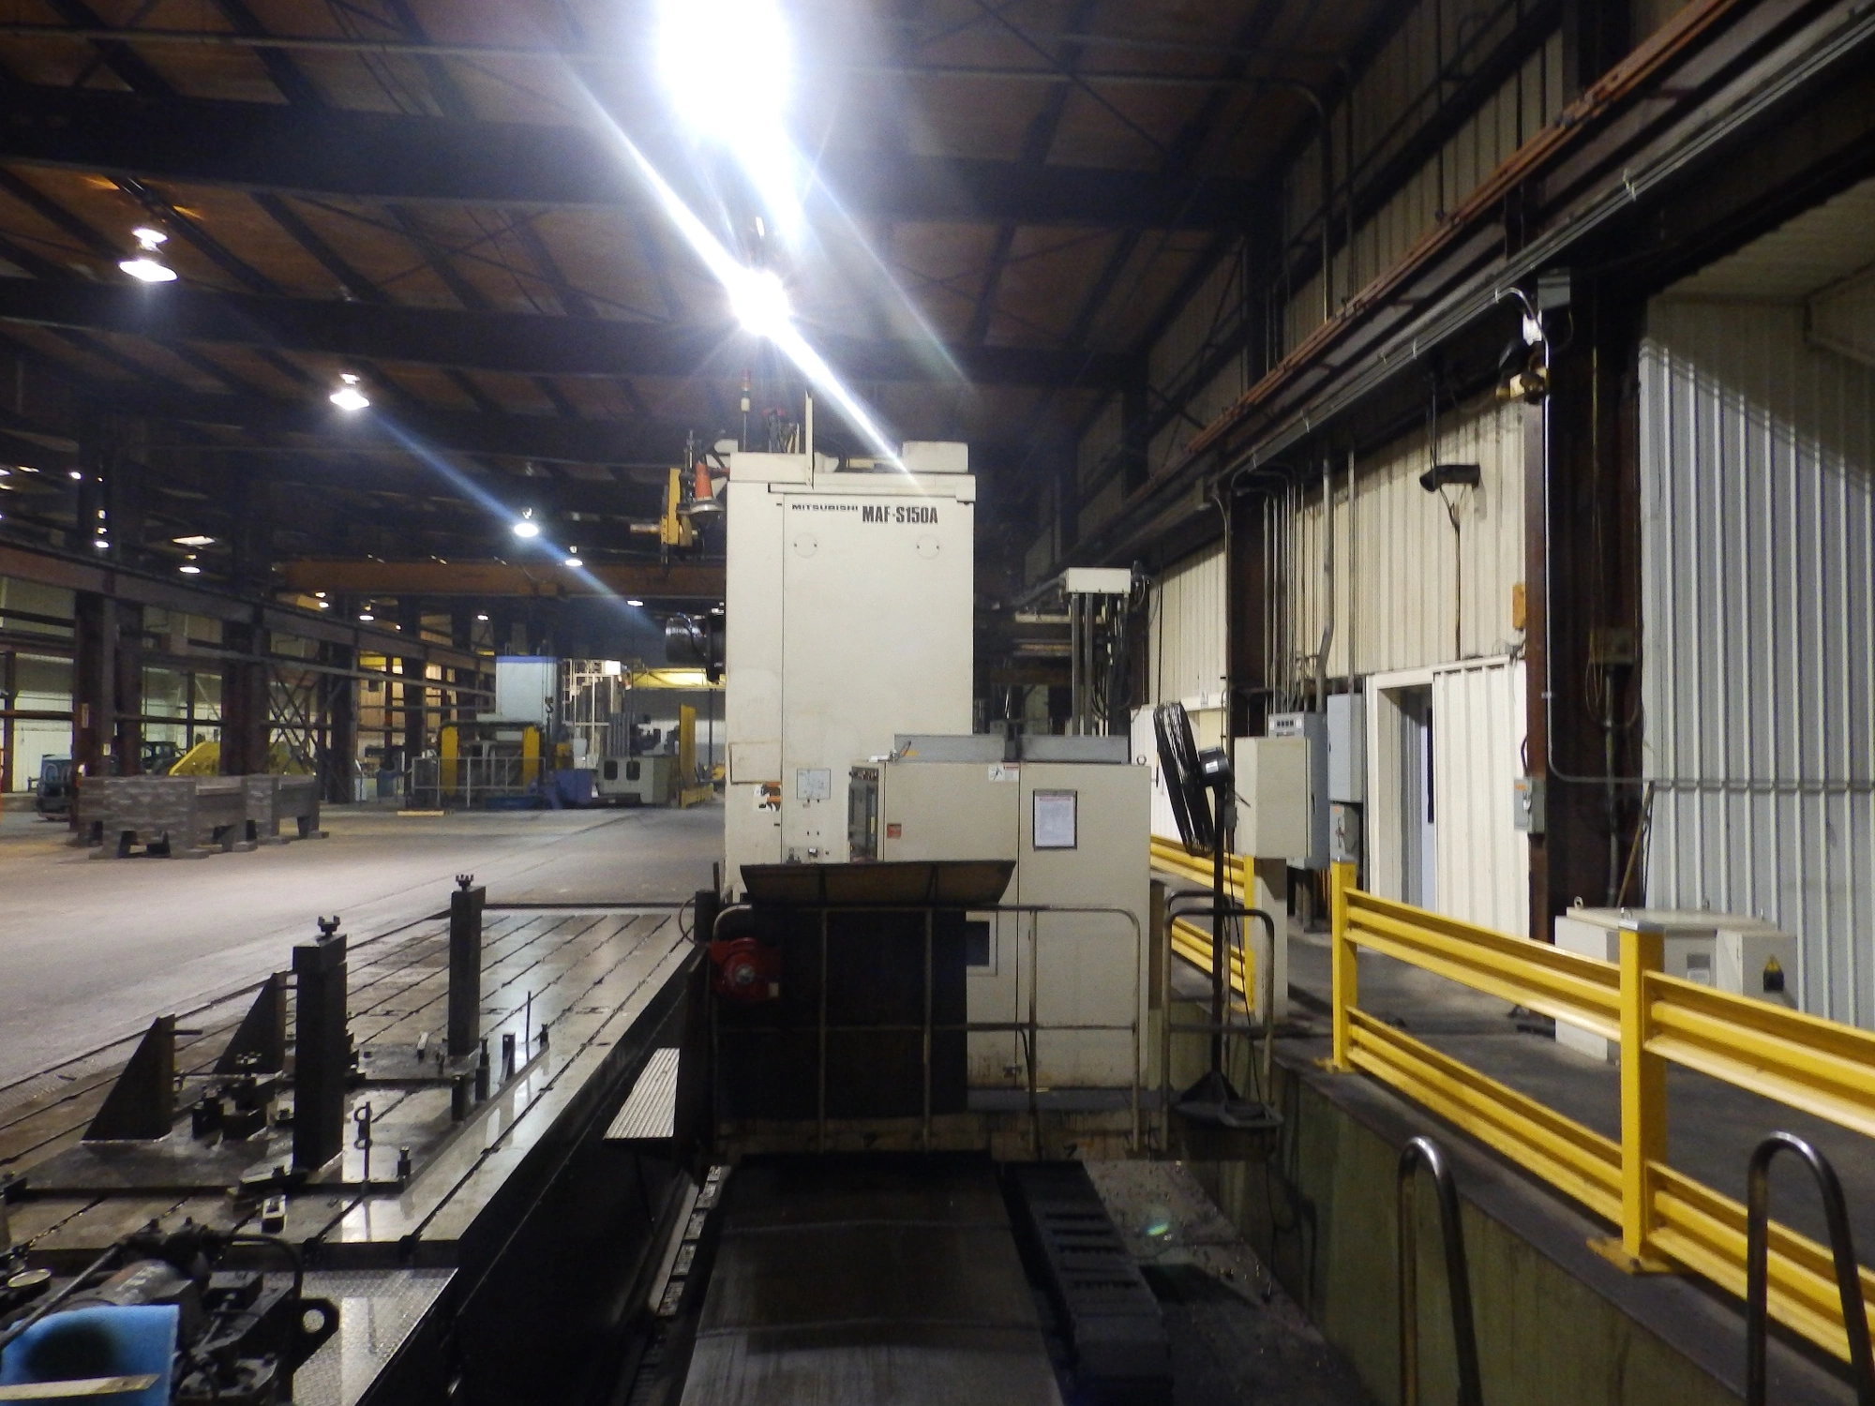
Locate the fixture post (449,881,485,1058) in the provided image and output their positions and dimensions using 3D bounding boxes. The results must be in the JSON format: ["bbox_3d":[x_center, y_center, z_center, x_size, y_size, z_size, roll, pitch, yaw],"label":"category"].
[{"bbox_3d":[-2.448,1.351,6.191,0.103,0.905,0.210,1,-2,-4],"label":"fixture post"}]

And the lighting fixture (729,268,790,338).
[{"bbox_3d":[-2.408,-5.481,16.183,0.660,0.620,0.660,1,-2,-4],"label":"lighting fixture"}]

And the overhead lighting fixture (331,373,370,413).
[{"bbox_3d":[-10.384,-5.451,21.065,0.660,0.560,0.660,1,-2,-4],"label":"overhead lighting fixture"}]

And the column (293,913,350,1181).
[{"bbox_3d":[-2.353,1.284,4.540,0.102,0.920,0.220,1,-2,-4],"label":"column"}]

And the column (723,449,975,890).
[{"bbox_3d":[-0.555,0.319,7.623,1.440,3.610,1.500,1,-2,-4],"label":"column"}]

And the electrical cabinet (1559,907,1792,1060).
[{"bbox_3d":[4.057,1.542,6.543,0.960,0.780,0.620,1,-2,-4],"label":"electrical cabinet"}]

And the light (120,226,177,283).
[{"bbox_3d":[-10.154,-5.746,15.325,0.660,0.560,0.660,1,-2,-4],"label":"light"}]

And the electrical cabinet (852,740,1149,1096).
[{"bbox_3d":[0.317,1.127,6.635,1.612,1.860,0.570,1,-2,-4],"label":"electrical cabinet"}]

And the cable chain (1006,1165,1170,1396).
[{"bbox_3d":[0.733,2.879,6.123,0.425,0.310,2.280,1,-2,-4],"label":"cable chain"}]

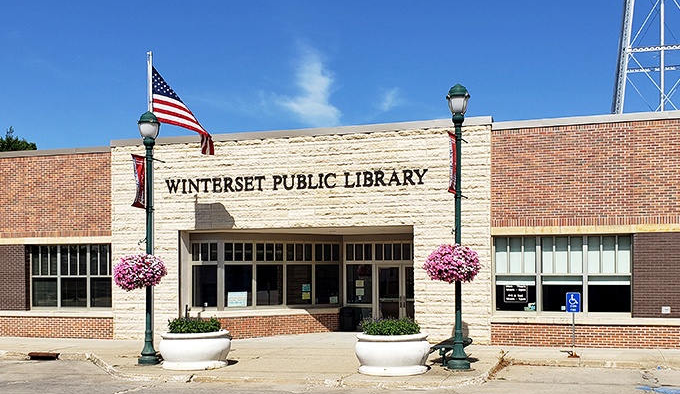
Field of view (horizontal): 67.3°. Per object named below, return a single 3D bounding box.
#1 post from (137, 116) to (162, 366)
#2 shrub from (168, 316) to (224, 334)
[{"bbox_3d":[-4.114,0.872,11.000,0.480,5.500,0.480,-1,-1,10],"label":"post"},{"bbox_3d":[-2.792,2.485,9.800,1.050,0.360,0.950,-1,-1,10],"label":"shrub"}]

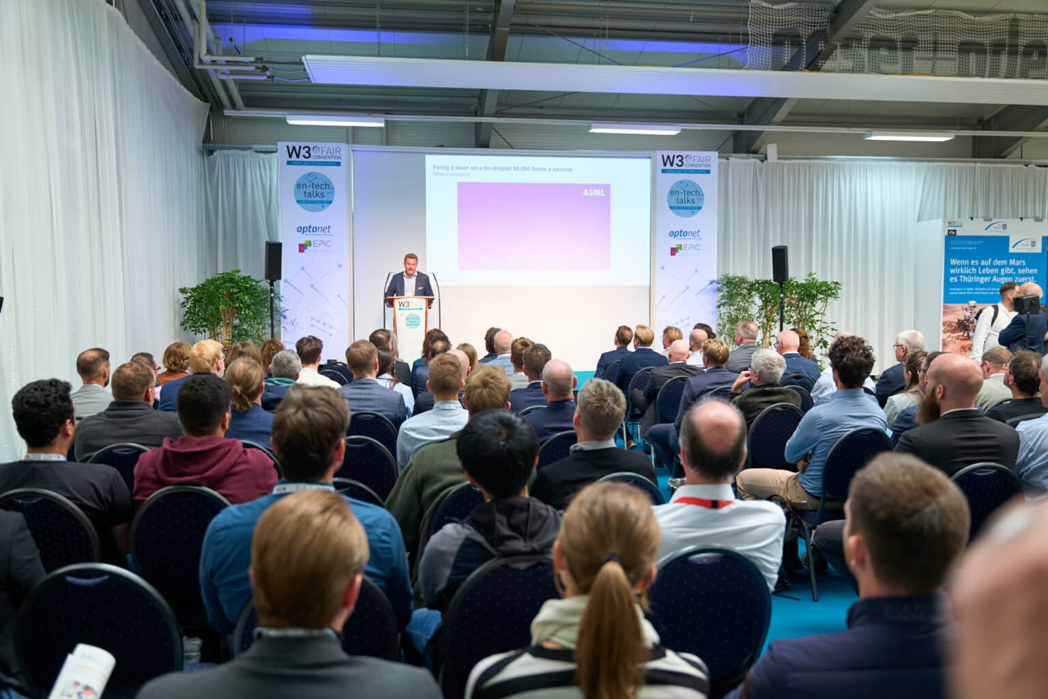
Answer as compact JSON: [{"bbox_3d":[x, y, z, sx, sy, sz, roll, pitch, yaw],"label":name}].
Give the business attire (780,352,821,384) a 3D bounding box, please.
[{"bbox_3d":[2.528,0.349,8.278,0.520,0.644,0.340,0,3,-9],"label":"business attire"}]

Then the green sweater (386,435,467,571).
[{"bbox_3d":[-0.232,0.645,3.563,0.600,0.660,0.450,0,3,-5],"label":"green sweater"}]

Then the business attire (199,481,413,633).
[{"bbox_3d":[-0.606,0.664,2.523,0.550,0.620,0.400,0,3,-7],"label":"business attire"}]

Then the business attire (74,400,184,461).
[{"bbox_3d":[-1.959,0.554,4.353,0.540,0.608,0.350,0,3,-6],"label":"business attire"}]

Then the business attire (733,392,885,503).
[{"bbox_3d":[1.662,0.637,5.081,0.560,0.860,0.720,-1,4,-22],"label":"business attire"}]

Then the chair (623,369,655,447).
[{"bbox_3d":[1.252,0.610,9.165,0.460,0.890,0.570,-1,3,-11],"label":"chair"}]

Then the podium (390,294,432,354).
[{"bbox_3d":[-1.451,-0.089,11.214,0.600,1.190,0.480,0,3,-6],"label":"podium"}]

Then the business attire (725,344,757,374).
[{"bbox_3d":[2.337,0.265,9.081,0.520,0.680,0.420,-1,3,-15],"label":"business attire"}]

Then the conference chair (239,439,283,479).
[{"bbox_3d":[-1.425,0.887,4.575,0.450,0.920,0.560,0,3,-6],"label":"conference chair"}]

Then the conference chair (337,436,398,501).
[{"bbox_3d":[-0.874,0.872,4.689,0.460,0.890,0.570,0,3,-8],"label":"conference chair"}]

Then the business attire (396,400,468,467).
[{"bbox_3d":[-0.415,0.555,4.721,0.540,0.620,0.380,-1,3,-9],"label":"business attire"}]

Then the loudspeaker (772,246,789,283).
[{"bbox_3d":[3.499,-1.161,11.955,0.220,0.480,0.230,2,11,30],"label":"loudspeaker"}]

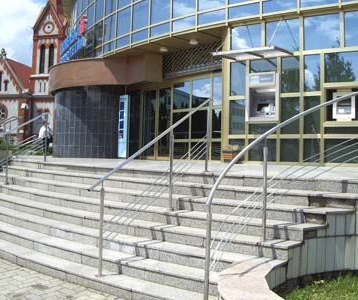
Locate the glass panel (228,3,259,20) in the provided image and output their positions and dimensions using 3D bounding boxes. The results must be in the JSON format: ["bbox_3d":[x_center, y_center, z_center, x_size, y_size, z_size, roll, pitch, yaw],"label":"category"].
[{"bbox_3d":[1.414,-2.972,9.420,0.716,0.261,0.050,1,0,32],"label":"glass panel"}]

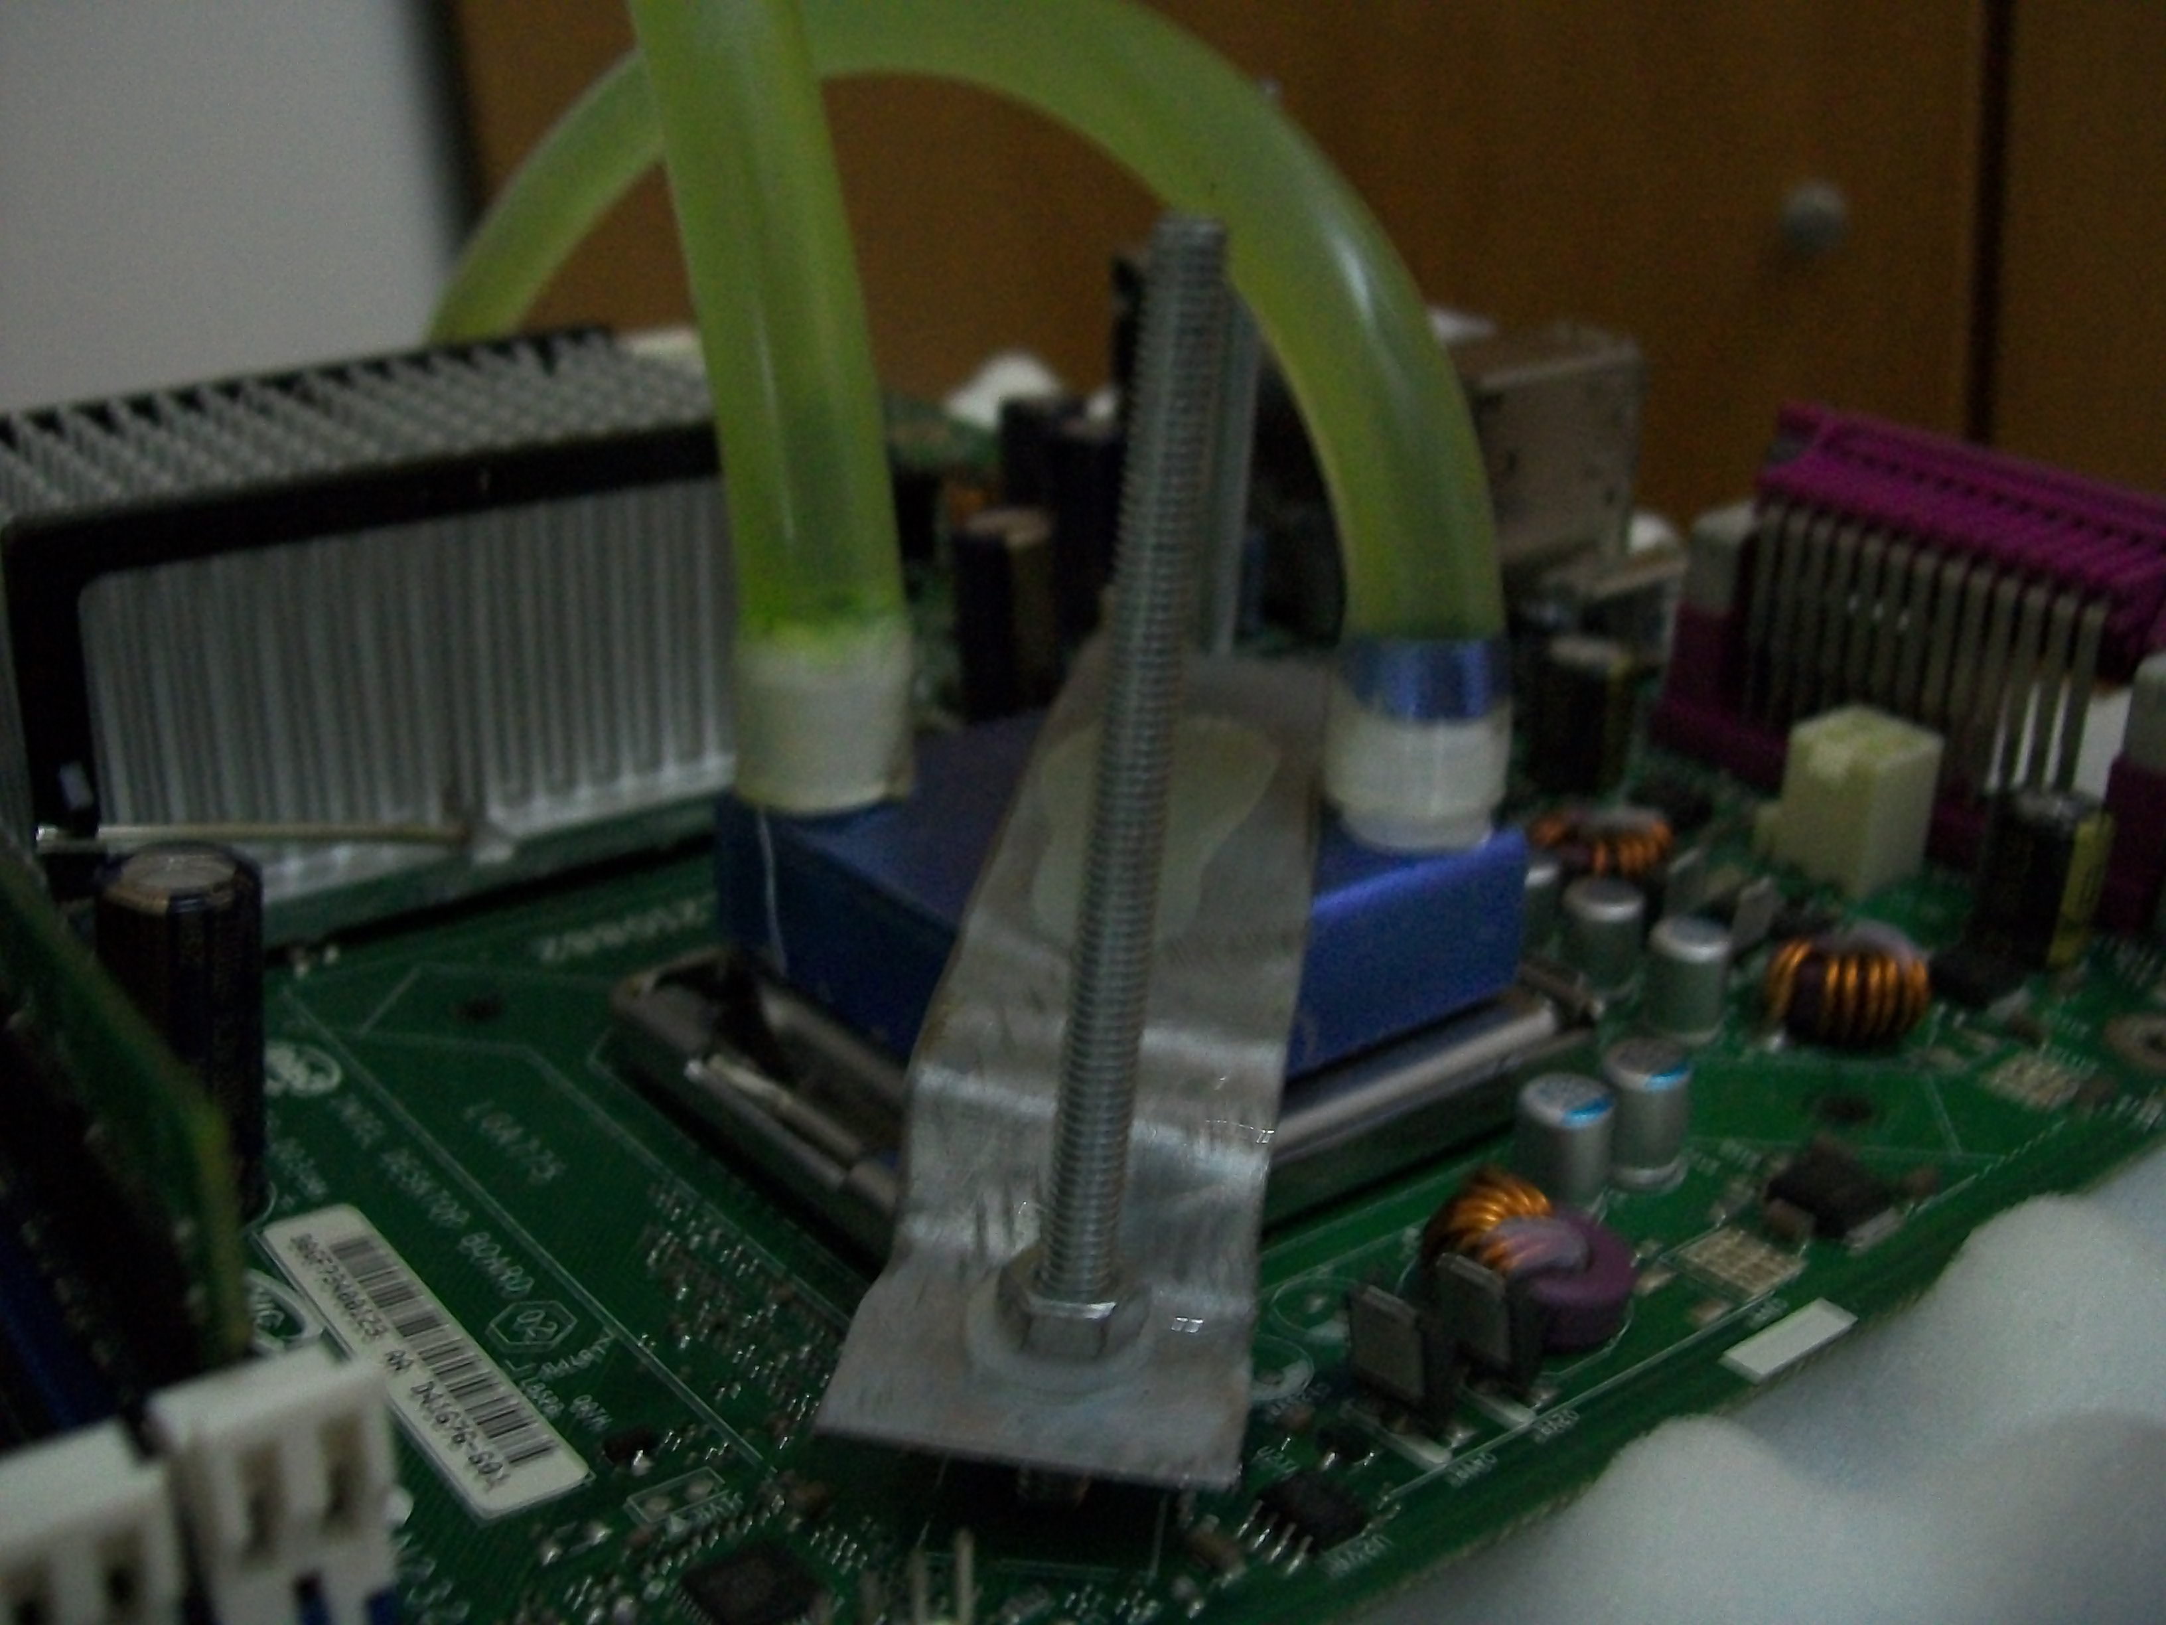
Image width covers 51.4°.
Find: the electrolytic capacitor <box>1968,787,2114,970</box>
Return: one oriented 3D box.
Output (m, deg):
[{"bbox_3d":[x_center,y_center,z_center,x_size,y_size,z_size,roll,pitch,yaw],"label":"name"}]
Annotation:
[{"bbox_3d":[0.079,0.005,0.186,0.010,0.013,0.010,-14,25,-35],"label":"electrolytic capacitor"}]

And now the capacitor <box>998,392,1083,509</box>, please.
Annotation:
[{"bbox_3d":[-0.005,-0.041,0.291,0.010,0.022,0.010,1,21,0],"label":"capacitor"}]

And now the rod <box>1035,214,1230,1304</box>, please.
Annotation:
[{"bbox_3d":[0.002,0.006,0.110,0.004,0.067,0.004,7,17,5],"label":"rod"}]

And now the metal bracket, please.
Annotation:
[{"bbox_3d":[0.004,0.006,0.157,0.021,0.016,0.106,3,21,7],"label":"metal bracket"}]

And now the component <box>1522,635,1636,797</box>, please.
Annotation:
[{"bbox_3d":[0.049,-0.010,0.224,0.010,0.013,0.010,1,21,0],"label":"component"}]

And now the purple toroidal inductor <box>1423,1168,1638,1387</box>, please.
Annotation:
[{"bbox_3d":[0.027,0.027,0.135,0.012,0.006,0.012,1,21,0],"label":"purple toroidal inductor"}]

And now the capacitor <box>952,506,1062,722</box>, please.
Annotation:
[{"bbox_3d":[-0.008,-0.019,0.232,0.010,0.022,0.010,1,21,0],"label":"capacitor"}]

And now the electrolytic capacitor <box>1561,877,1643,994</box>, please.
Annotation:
[{"bbox_3d":[0.042,0.009,0.180,0.006,0.008,0.006,1,21,0],"label":"electrolytic capacitor"}]

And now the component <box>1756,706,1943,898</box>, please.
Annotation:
[{"bbox_3d":[0.070,-0.001,0.206,0.010,0.013,0.011,-14,25,-35],"label":"component"}]

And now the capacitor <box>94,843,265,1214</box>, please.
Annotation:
[{"bbox_3d":[-0.057,0.015,0.142,0.010,0.022,0.010,-10,23,-37],"label":"capacitor"}]

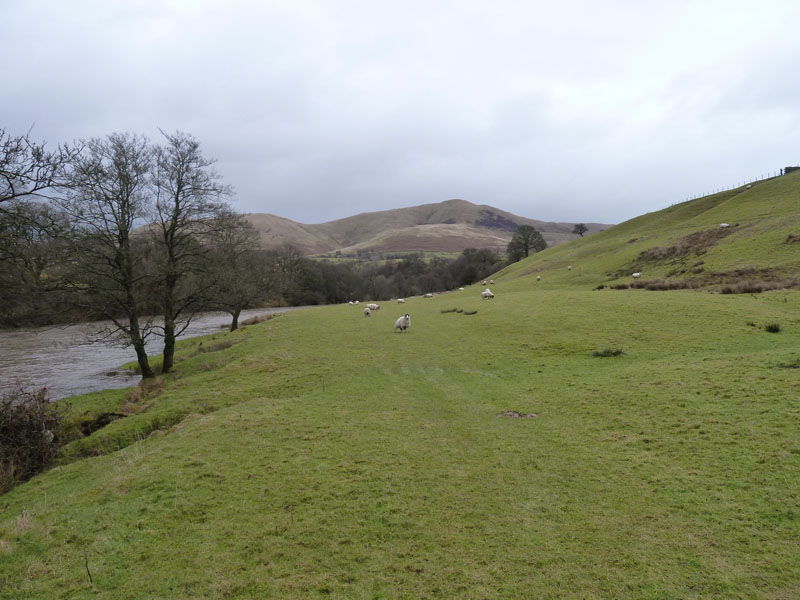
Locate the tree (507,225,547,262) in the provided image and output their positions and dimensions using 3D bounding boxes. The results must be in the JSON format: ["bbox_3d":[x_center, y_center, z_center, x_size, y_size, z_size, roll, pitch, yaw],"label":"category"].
[{"bbox_3d":[36.124,-16.134,165.000,11.300,11.000,11.000,0,0,0],"label":"tree"}]

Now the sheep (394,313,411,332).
[{"bbox_3d":[0.141,1.139,28.000,0.500,0.900,1.150,0,0,-21],"label":"sheep"}]

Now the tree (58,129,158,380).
[{"bbox_3d":[-11.137,-1.713,22.000,3.800,9.400,3.600,0,0,0],"label":"tree"}]

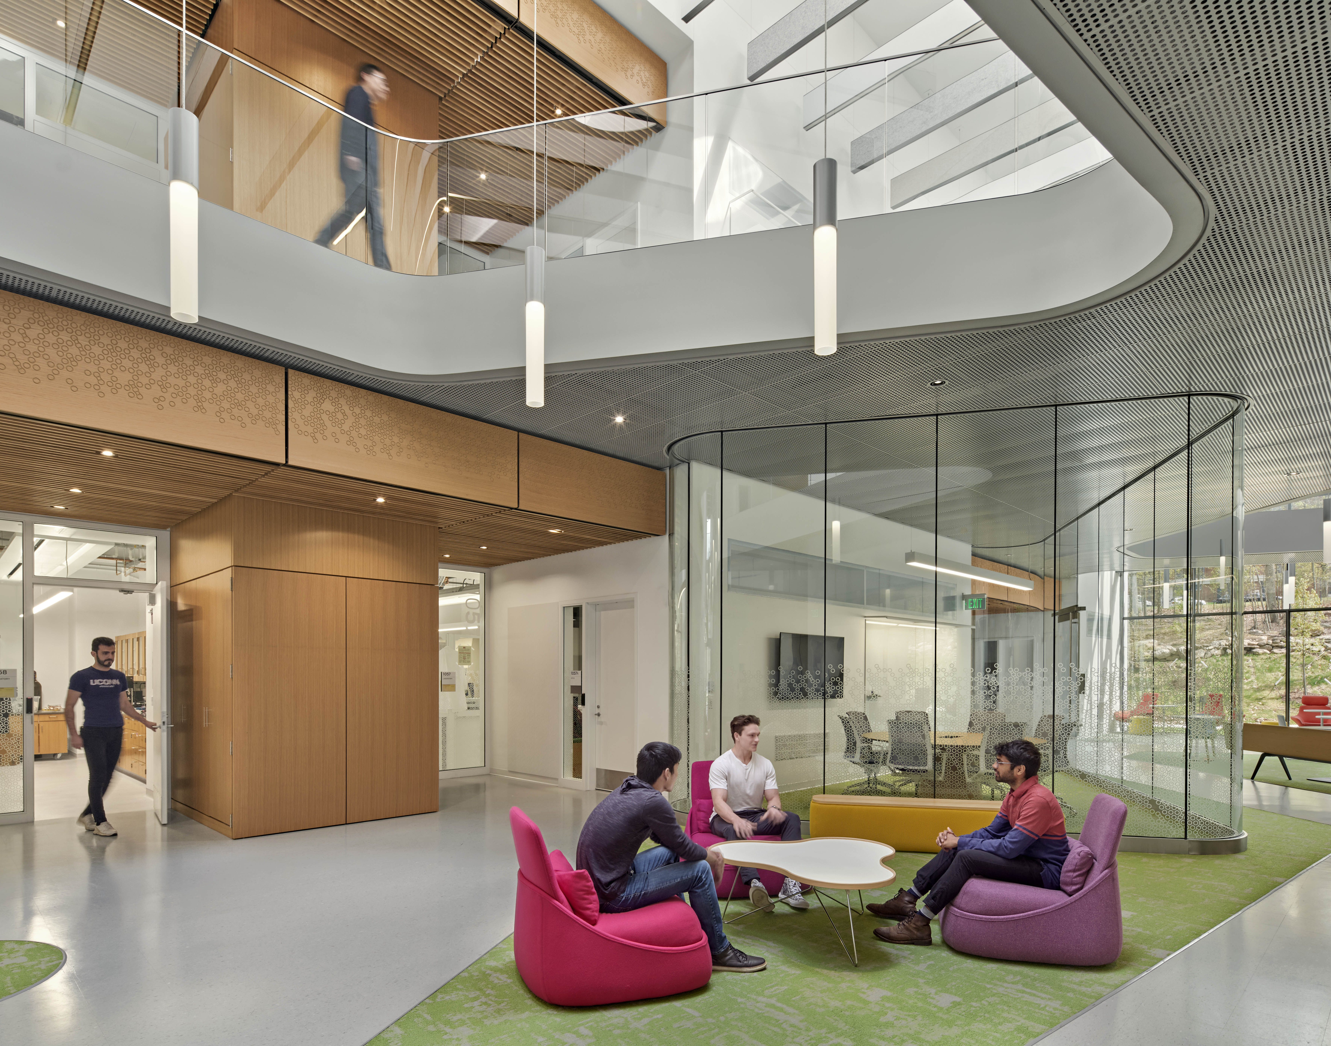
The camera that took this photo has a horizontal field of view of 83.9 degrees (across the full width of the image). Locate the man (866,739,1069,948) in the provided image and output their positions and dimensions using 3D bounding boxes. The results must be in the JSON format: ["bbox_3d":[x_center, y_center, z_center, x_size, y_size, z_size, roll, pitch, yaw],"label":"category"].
[{"bbox_3d":[1.680,1.761,4.180,1.020,1.110,0.510,-1,-6,13],"label":"man"}]

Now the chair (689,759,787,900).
[{"bbox_3d":[0.520,2.159,5.350,0.750,0.840,0.900,2,-6,-16],"label":"chair"}]

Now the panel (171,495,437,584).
[{"bbox_3d":[-4.010,0.371,8.150,1.970,0.650,2.400,6,-8,-44],"label":"panel"}]

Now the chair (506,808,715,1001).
[{"bbox_3d":[-0.310,1.849,3.770,0.920,0.840,0.750,2,-6,-17],"label":"chair"}]

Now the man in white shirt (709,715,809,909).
[{"bbox_3d":[0.600,1.891,4.980,0.530,1.180,0.820,3,-6,-23],"label":"man in white shirt"}]

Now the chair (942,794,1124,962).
[{"bbox_3d":[1.940,1.886,4.060,0.850,0.810,0.730,-1,-6,13],"label":"chair"}]

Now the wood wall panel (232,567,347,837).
[{"bbox_3d":[-3.495,1.672,6.936,0.985,2.424,0.050,5,-8,-43],"label":"wood wall panel"}]

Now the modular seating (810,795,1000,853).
[{"bbox_3d":[2.260,2.564,6.320,1.950,0.410,0.430,-1,-6,13],"label":"modular seating"}]

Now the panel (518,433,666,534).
[{"bbox_3d":[-0.728,-0.354,7.860,1.971,0.724,0.060,5,-8,-43],"label":"panel"}]

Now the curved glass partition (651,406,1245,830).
[{"bbox_3d":[3.130,1.373,9.250,5.200,3.850,6.000,-1,-6,14],"label":"curved glass partition"}]

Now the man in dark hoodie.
[{"bbox_3d":[0.010,1.707,3.860,0.930,1.170,0.550,2,-6,-20],"label":"man in dark hoodie"}]

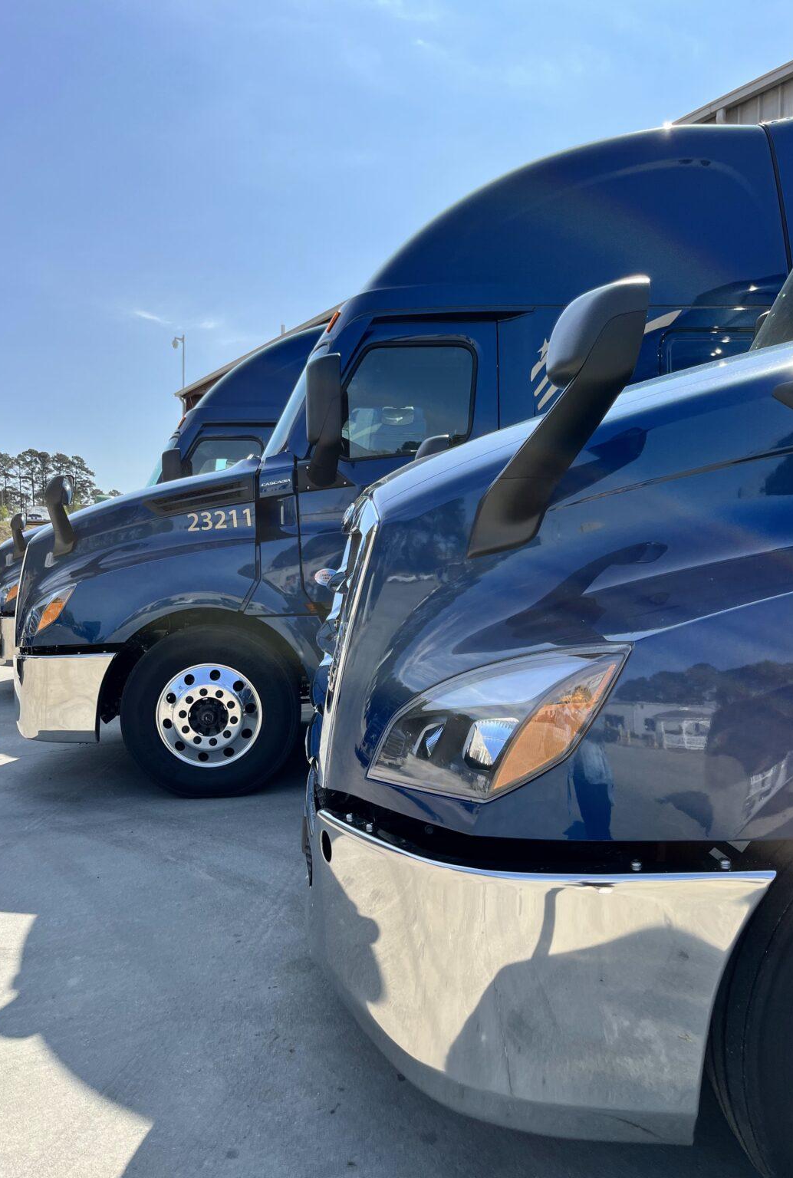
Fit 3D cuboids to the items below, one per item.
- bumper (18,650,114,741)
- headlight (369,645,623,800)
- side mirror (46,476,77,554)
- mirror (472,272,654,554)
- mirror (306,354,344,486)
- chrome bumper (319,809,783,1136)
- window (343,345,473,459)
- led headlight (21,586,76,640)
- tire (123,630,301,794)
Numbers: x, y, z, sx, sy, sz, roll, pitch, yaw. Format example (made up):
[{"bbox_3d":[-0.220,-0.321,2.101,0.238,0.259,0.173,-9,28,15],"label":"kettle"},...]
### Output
[{"bbox_3d":[-2.040,0.585,6.170,0.900,0.540,2.400,0,2,-1],"label":"bumper"},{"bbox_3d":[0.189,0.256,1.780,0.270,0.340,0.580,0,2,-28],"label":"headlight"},{"bbox_3d":[-1.940,-0.415,5.170,0.270,0.460,0.400,0,2,-1],"label":"side mirror"},{"bbox_3d":[0.294,-0.290,1.688,0.270,0.460,0.400,1,2,0],"label":"mirror"},{"bbox_3d":[-0.400,-0.930,4.930,0.200,0.700,0.340,0,2,-1],"label":"mirror"},{"bbox_3d":[0.218,0.711,2.689,0.900,0.540,2.400,1,2,0],"label":"chrome bumper"},{"bbox_3d":[0.065,-1.090,5.120,0.760,0.690,0.050,0,-2,-1],"label":"window"},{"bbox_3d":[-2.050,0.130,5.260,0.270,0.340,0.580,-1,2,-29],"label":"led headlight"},{"bbox_3d":[-1.060,0.705,5.150,1.000,1.000,0.280,0,2,-1],"label":"tire"}]

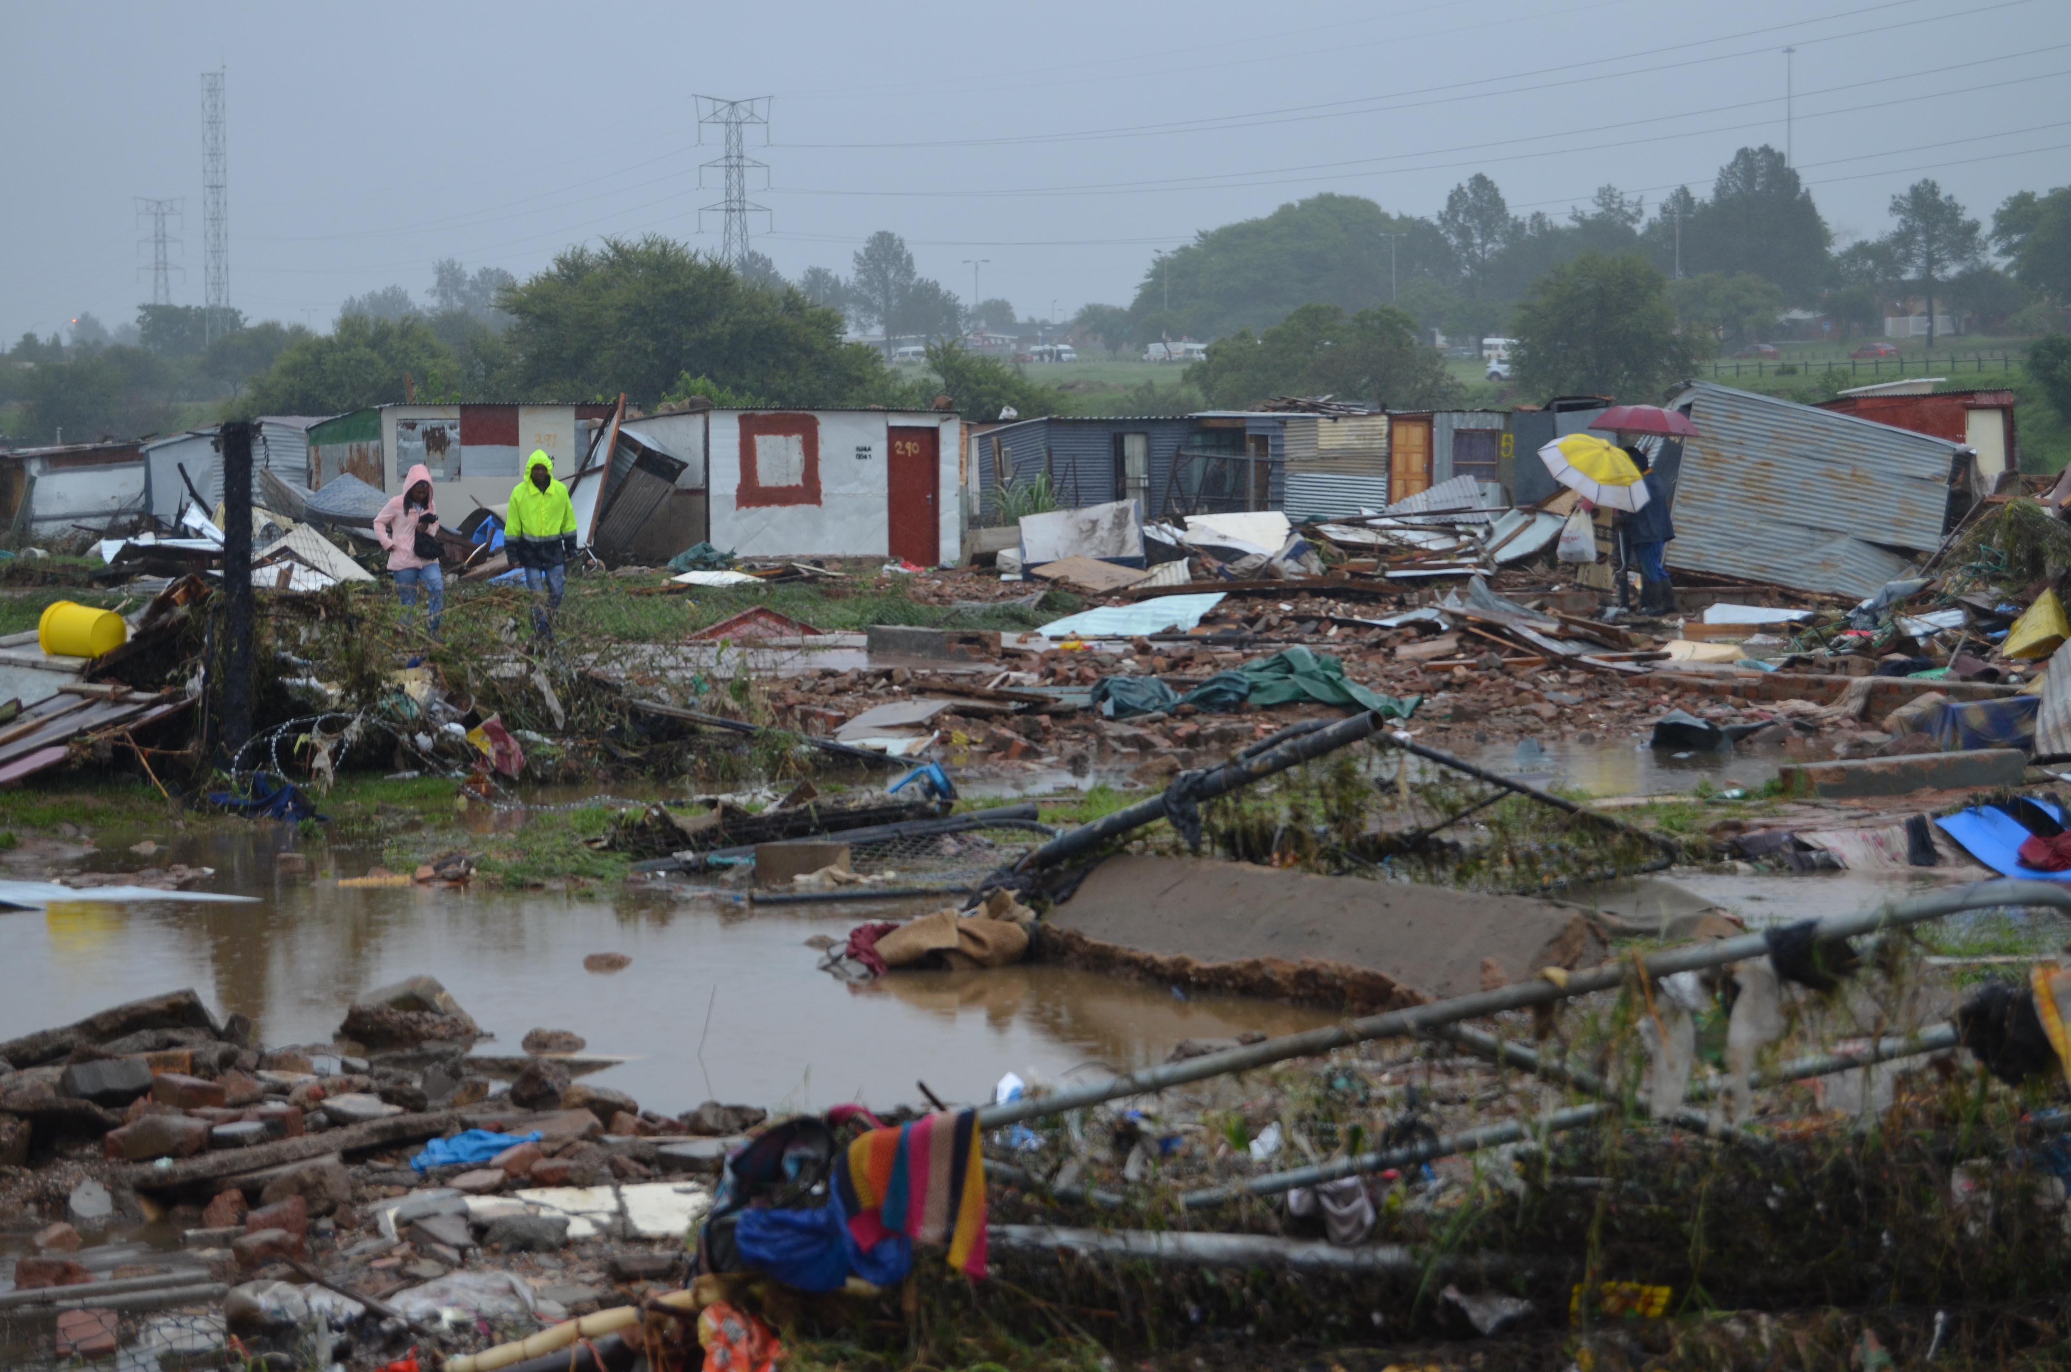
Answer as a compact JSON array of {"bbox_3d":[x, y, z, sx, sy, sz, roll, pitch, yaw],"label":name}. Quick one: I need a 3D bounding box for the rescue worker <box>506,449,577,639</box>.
[{"bbox_3d":[-4.568,-1.300,43.500,0.650,1.760,0.420,0,3,-6],"label":"rescue worker"}]

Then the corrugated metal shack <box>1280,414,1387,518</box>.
[{"bbox_3d":[5.516,-3.759,86.500,2.000,2.350,2.500,-1,3,-18],"label":"corrugated metal shack"}]

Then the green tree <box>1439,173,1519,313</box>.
[{"bbox_3d":[45.982,-43.682,490.000,8.300,18.800,7.800,0,3,0],"label":"green tree"}]

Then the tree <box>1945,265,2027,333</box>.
[{"bbox_3d":[85.827,-34.749,425.000,7.304,6.570,6.939,0,3,0],"label":"tree"}]

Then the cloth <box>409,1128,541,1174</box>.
[{"bbox_3d":[-1.536,1.276,12.900,0.370,0.100,0.240,-1,4,-14],"label":"cloth"}]

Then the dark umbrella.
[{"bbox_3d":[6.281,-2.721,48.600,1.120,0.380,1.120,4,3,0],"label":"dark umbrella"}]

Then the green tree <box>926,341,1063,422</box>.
[{"bbox_3d":[-1.210,-7.988,138.000,4.000,4.300,3.800,-1,3,0],"label":"green tree"}]

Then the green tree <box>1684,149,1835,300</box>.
[{"bbox_3d":[72.199,-44.510,472.000,15.000,19.000,14.000,0,3,9],"label":"green tree"}]

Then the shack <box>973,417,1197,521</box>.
[{"bbox_3d":[0.948,-4.157,89.851,3.100,1.980,3.400,-2,4,-25],"label":"shack"}]

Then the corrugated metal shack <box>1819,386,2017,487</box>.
[{"bbox_3d":[15.449,-4.091,85.020,2.950,2.350,3.200,-1,3,-18],"label":"corrugated metal shack"}]

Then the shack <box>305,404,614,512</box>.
[{"bbox_3d":[-8.150,-2.898,68.342,3.950,2.400,3.600,-2,3,-24],"label":"shack"}]

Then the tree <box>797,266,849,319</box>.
[{"bbox_3d":[-31.189,-55.823,690.000,7.590,11.378,7.210,0,3,0],"label":"tree"}]

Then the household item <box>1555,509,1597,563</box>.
[{"bbox_3d":[5.565,-1.538,48.400,0.430,0.560,0.250,0,3,0],"label":"household item"}]

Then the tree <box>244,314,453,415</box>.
[{"bbox_3d":[-21.887,-9.147,150.000,6.700,5.600,6.000,-1,3,-8],"label":"tree"}]

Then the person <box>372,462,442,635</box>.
[{"bbox_3d":[-5.762,-1.232,43.200,0.620,1.650,0.420,-1,3,-14],"label":"person"}]

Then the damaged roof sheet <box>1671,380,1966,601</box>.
[{"bbox_3d":[9.889,-2.401,60.000,3.500,2.300,2.400,9,2,-3],"label":"damaged roof sheet"}]

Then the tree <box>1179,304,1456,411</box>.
[{"bbox_3d":[13.423,-15.002,220.000,12.800,5.900,9.500,0,3,0],"label":"tree"}]

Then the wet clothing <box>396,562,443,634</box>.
[{"bbox_3d":[-5.650,-0.779,43.200,0.450,0.720,0.360,-1,4,-11],"label":"wet clothing"}]

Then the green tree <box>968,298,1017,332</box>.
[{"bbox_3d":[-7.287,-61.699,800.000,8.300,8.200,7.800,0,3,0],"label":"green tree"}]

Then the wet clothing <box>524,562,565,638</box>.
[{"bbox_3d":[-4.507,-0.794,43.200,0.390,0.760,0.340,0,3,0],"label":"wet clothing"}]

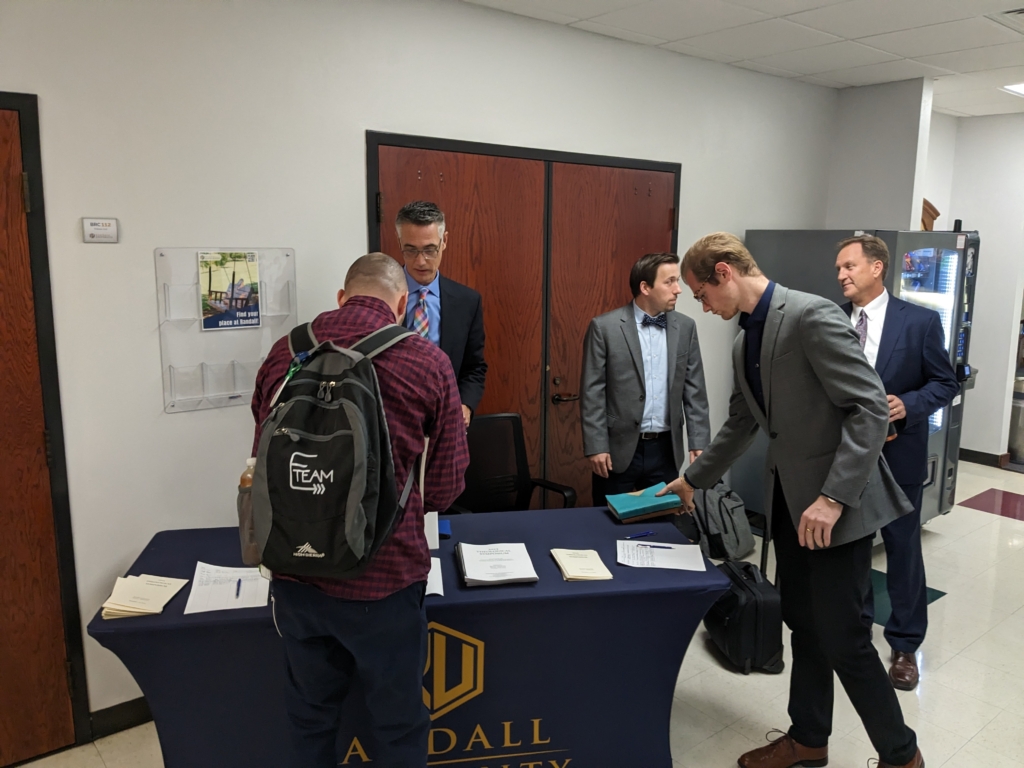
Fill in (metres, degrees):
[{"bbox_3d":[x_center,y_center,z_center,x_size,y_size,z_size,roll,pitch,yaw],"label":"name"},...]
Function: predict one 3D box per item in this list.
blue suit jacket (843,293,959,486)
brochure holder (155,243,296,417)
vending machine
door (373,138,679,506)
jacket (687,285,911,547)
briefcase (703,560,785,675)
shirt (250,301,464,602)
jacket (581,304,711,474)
[{"bbox_3d":[1.450,0.022,3.147,0.340,0.770,0.540,-8,13,-41],"label":"blue suit jacket"},{"bbox_3d":[-1.014,-0.200,2.917,0.500,0.585,0.065,-7,12,-38],"label":"brochure holder"},{"bbox_3d":[2.033,0.009,4.806,0.955,1.810,0.915,-7,12,-38],"label":"vending machine"},{"bbox_3d":[0.167,-0.009,3.951,1.850,2.150,0.080,-7,12,-38],"label":"door"},{"bbox_3d":[0.925,0.086,2.549,0.550,0.790,0.580,-3,10,-15],"label":"jacket"},{"bbox_3d":[0.968,0.987,3.465,0.210,0.360,0.400,-1,10,-8],"label":"briefcase"},{"bbox_3d":[-0.345,0.168,1.985,0.530,0.760,0.400,1,10,8],"label":"shirt"},{"bbox_3d":[0.555,0.017,3.318,0.550,0.720,0.280,-1,10,-8],"label":"jacket"}]

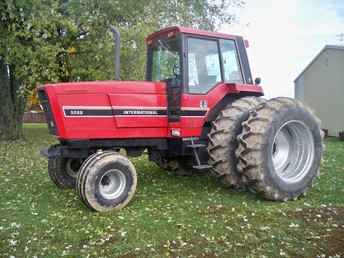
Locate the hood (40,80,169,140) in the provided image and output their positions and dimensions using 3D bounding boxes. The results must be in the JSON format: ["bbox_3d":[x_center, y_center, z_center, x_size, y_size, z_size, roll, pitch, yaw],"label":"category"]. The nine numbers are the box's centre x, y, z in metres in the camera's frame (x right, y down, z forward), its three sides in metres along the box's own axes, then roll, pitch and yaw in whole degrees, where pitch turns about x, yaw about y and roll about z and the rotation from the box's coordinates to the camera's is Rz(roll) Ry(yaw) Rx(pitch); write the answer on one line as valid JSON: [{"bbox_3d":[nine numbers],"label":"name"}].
[{"bbox_3d":[-1.157,-0.363,6.074,2.132,1.000,0.775,-2,4,-32],"label":"hood"}]

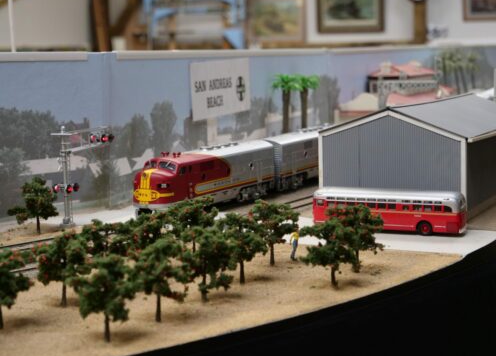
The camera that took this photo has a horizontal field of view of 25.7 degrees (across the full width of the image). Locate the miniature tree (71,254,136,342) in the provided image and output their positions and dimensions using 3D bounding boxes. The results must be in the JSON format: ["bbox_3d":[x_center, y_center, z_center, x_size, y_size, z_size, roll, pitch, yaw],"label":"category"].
[{"bbox_3d":[-0.072,0.060,0.541,0.033,0.044,0.034,-2,7,-8],"label":"miniature tree"}]

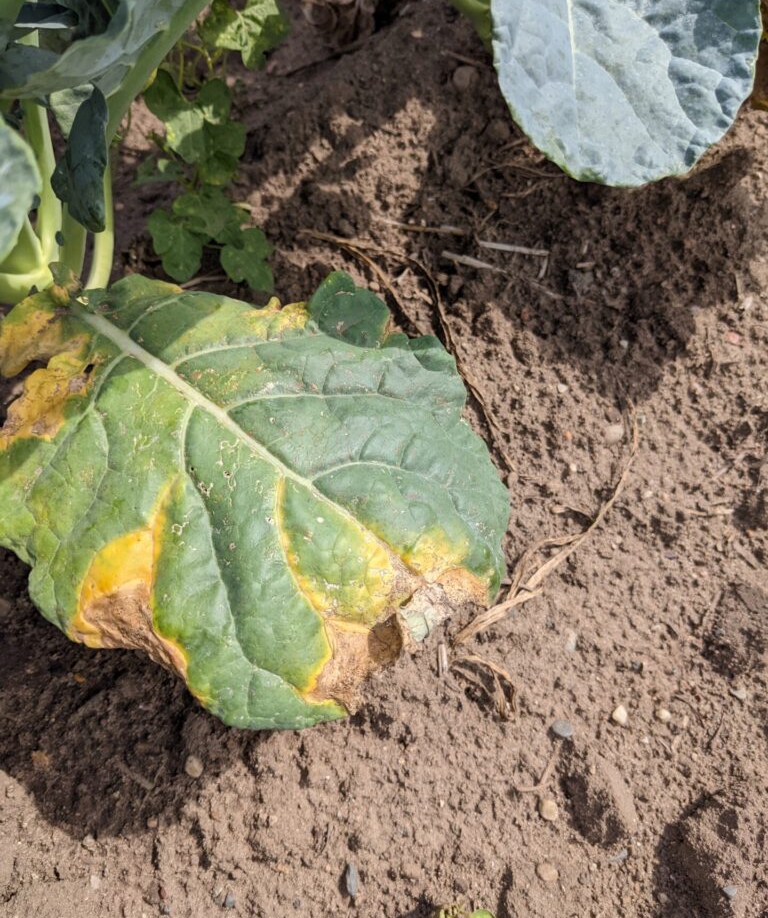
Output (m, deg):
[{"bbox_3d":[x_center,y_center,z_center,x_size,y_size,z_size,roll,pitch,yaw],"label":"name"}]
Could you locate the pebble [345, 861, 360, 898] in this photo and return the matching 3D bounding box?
[{"bbox_3d":[-0.016,0.215,0.408,0.007,0.006,0.017,-3,55,-2],"label":"pebble"}]

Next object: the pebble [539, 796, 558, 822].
[{"bbox_3d":[0.094,0.201,0.457,0.011,0.009,0.012,0,65,0],"label":"pebble"}]

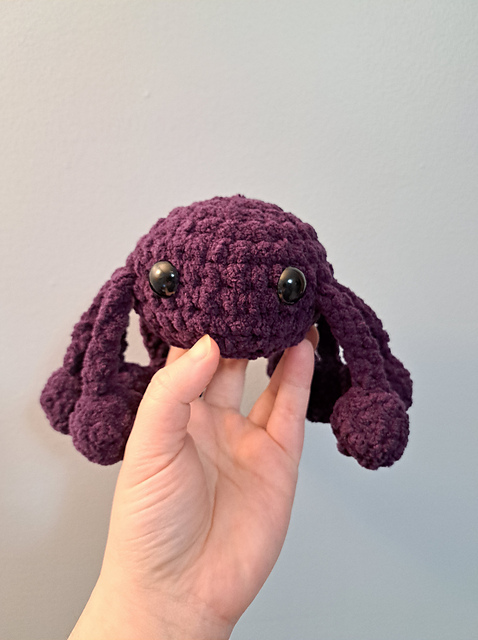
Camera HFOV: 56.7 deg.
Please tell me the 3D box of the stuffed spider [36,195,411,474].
[{"bbox_3d":[-0.008,0.002,0.295,0.238,0.163,0.165,2,2,1],"label":"stuffed spider"}]

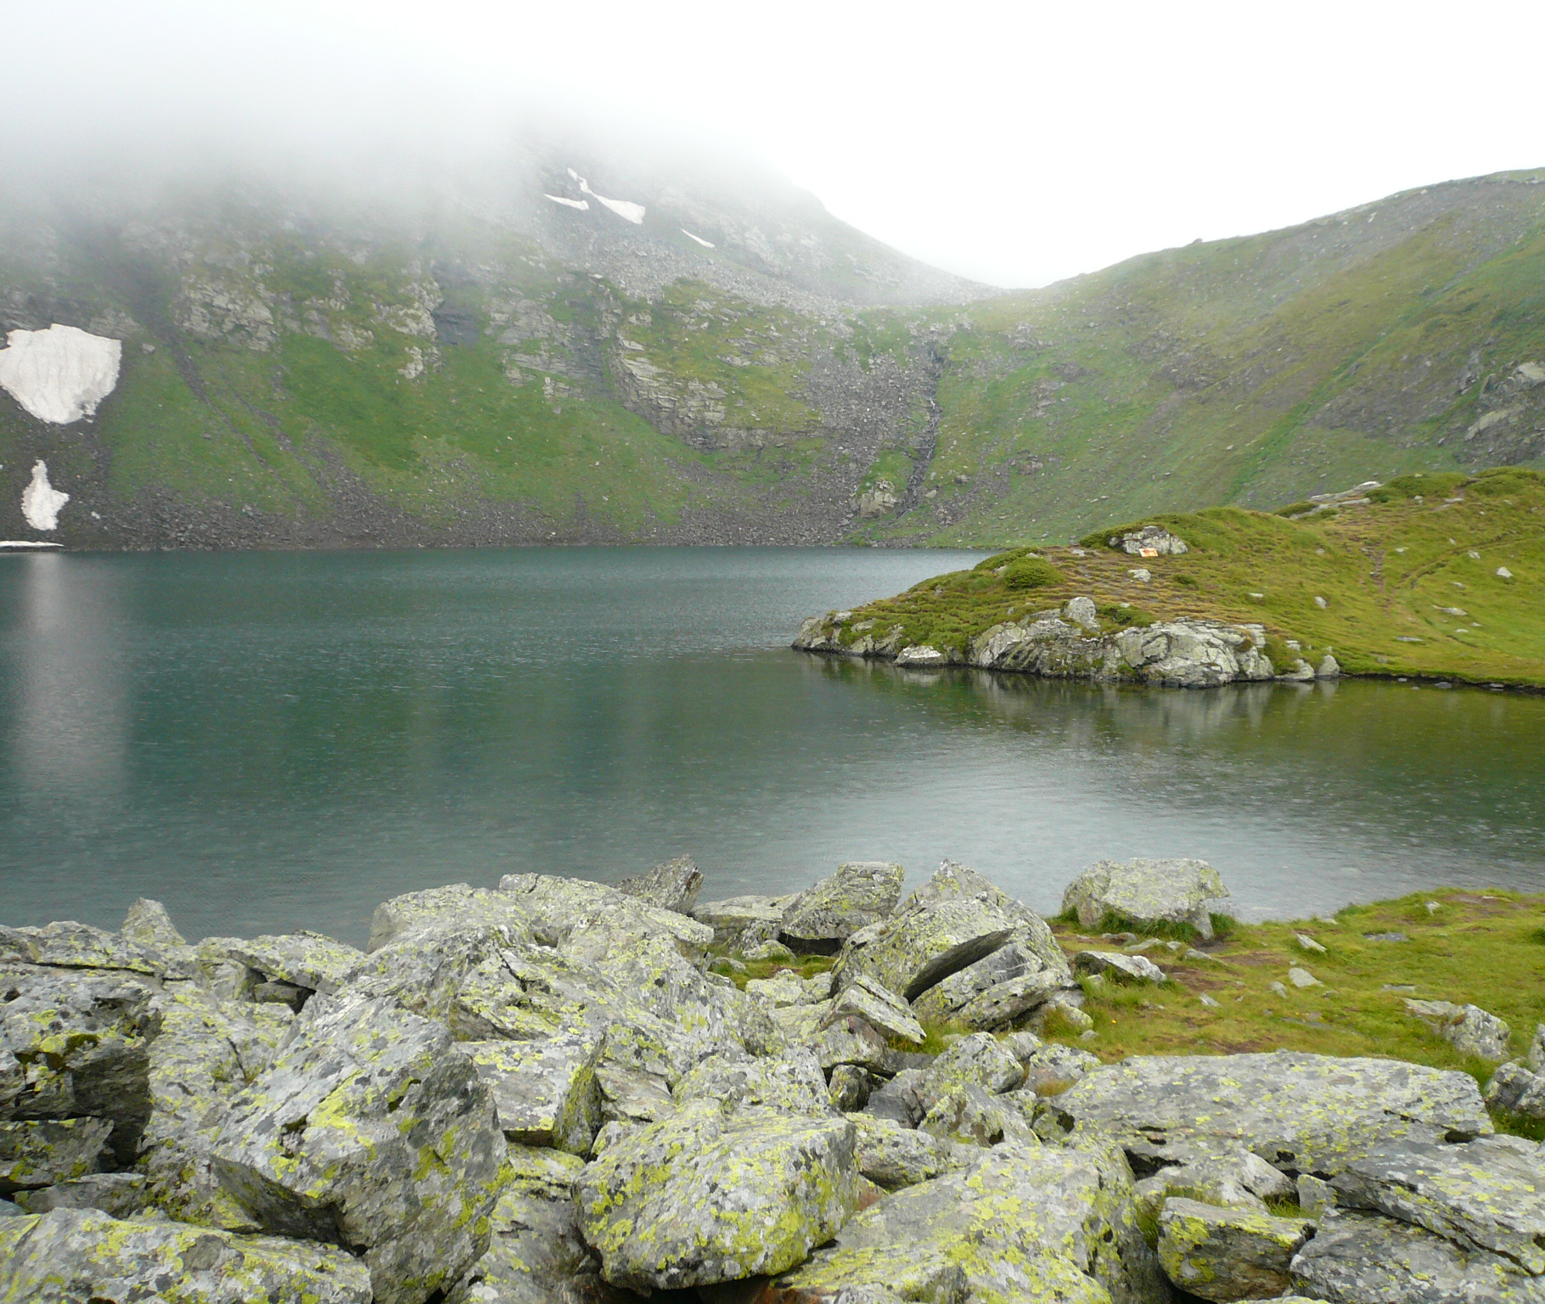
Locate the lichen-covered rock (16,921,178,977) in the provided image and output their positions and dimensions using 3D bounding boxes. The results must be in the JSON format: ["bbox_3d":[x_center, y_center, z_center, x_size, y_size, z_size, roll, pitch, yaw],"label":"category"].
[{"bbox_3d":[-2.385,1.061,5.000,0.481,0.152,0.350,0,5,-5],"label":"lichen-covered rock"}]

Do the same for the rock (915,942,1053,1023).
[{"bbox_3d":[0.986,1.563,6.648,0.660,0.280,0.420,2,5,20],"label":"rock"}]

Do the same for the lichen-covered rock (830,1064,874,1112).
[{"bbox_3d":[0.294,1.611,5.198,0.160,0.170,0.170,0,5,0],"label":"lichen-covered rock"}]

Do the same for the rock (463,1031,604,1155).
[{"bbox_3d":[-0.591,1.060,3.400,0.352,0.217,0.320,-1,5,-10],"label":"rock"}]

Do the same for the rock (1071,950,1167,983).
[{"bbox_3d":[1.782,1.619,7.209,0.490,0.130,0.280,-1,5,-15],"label":"rock"}]

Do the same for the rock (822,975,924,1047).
[{"bbox_3d":[0.323,1.159,4.550,0.287,0.161,0.270,-2,5,-20],"label":"rock"}]

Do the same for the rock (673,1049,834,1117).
[{"bbox_3d":[-0.054,1.168,3.750,0.421,0.141,0.300,0,5,-5],"label":"rock"}]

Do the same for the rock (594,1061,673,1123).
[{"bbox_3d":[-0.437,1.381,4.419,0.270,0.140,0.240,-1,5,-15],"label":"rock"}]

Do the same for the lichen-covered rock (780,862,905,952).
[{"bbox_3d":[0.383,1.431,7.862,0.680,0.420,0.500,1,5,15],"label":"lichen-covered rock"}]

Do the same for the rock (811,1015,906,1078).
[{"bbox_3d":[0.342,1.591,5.671,0.370,0.180,0.300,0,5,0],"label":"rock"}]

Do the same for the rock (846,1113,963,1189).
[{"bbox_3d":[0.389,1.483,4.178,0.370,0.190,0.270,-1,5,-15],"label":"rock"}]

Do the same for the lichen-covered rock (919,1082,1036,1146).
[{"bbox_3d":[0.550,1.265,3.800,0.283,0.142,0.240,-1,5,-10],"label":"lichen-covered rock"}]

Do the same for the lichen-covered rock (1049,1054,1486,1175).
[{"bbox_3d":[1.414,1.321,4.050,1.152,0.216,0.480,0,5,5],"label":"lichen-covered rock"}]

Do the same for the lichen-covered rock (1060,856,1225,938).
[{"bbox_3d":[1.740,1.152,6.600,0.718,0.315,0.480,0,5,0],"label":"lichen-covered rock"}]

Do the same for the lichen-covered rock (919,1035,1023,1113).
[{"bbox_3d":[0.578,1.240,4.150,0.296,0.176,0.270,0,5,0],"label":"lichen-covered rock"}]

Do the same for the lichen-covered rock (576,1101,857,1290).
[{"bbox_3d":[-0.133,1.313,3.403,0.690,0.370,0.520,0,5,0],"label":"lichen-covered rock"}]

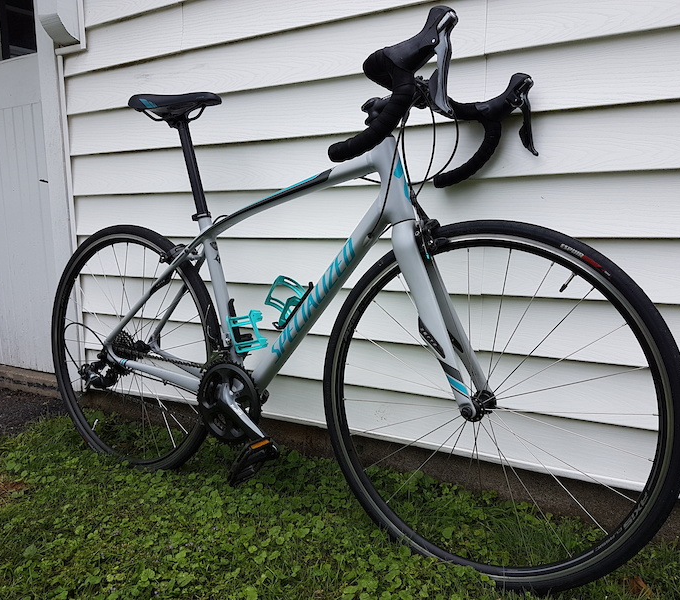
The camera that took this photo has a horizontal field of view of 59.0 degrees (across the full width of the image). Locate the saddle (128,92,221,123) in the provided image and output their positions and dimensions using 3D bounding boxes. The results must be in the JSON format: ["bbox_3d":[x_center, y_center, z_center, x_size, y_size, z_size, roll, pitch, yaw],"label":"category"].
[{"bbox_3d":[-0.392,-0.474,1.482,0.270,0.076,0.152,4,5,32],"label":"saddle"}]

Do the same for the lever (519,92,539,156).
[{"bbox_3d":[0.382,-0.359,1.217,0.040,0.138,0.032,-7,4,36],"label":"lever"}]

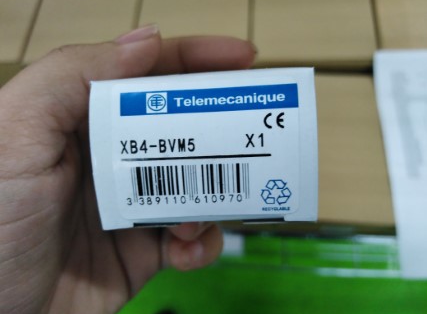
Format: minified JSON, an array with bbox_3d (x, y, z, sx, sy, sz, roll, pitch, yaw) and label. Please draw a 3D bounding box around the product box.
[{"bbox_3d":[-0.001,-0.005,0.123,0.057,0.082,0.039,-3,95,3],"label":"product box"}]

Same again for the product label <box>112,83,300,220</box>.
[{"bbox_3d":[-0.002,-0.002,0.082,0.046,0.001,0.034,-3,95,3],"label":"product label"}]

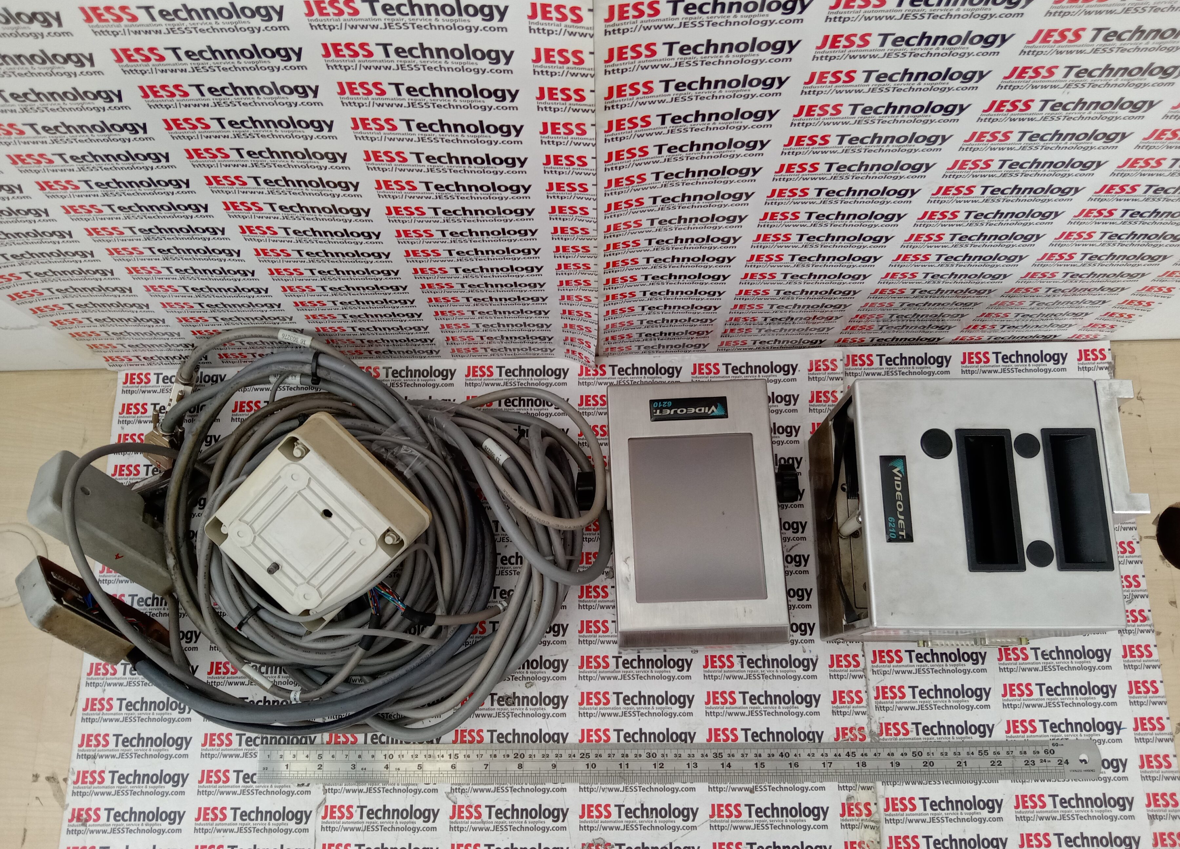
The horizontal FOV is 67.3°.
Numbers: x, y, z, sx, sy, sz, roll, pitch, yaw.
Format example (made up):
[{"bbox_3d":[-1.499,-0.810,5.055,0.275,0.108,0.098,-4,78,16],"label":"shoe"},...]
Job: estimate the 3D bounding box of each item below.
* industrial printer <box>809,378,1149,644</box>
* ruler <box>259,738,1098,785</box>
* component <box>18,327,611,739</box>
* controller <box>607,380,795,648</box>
[{"bbox_3d":[0.274,0.069,0.643,0.187,0.147,0.167,0,73,1],"label":"industrial printer"},{"bbox_3d":[0.065,0.254,0.668,0.636,0.002,0.029,-1,73,1],"label":"ruler"},{"bbox_3d":[-0.211,0.078,0.663,0.457,0.124,0.306,0,73,1],"label":"component"},{"bbox_3d":[0.078,0.074,0.682,0.119,0.077,0.193,-3,73,1],"label":"controller"}]

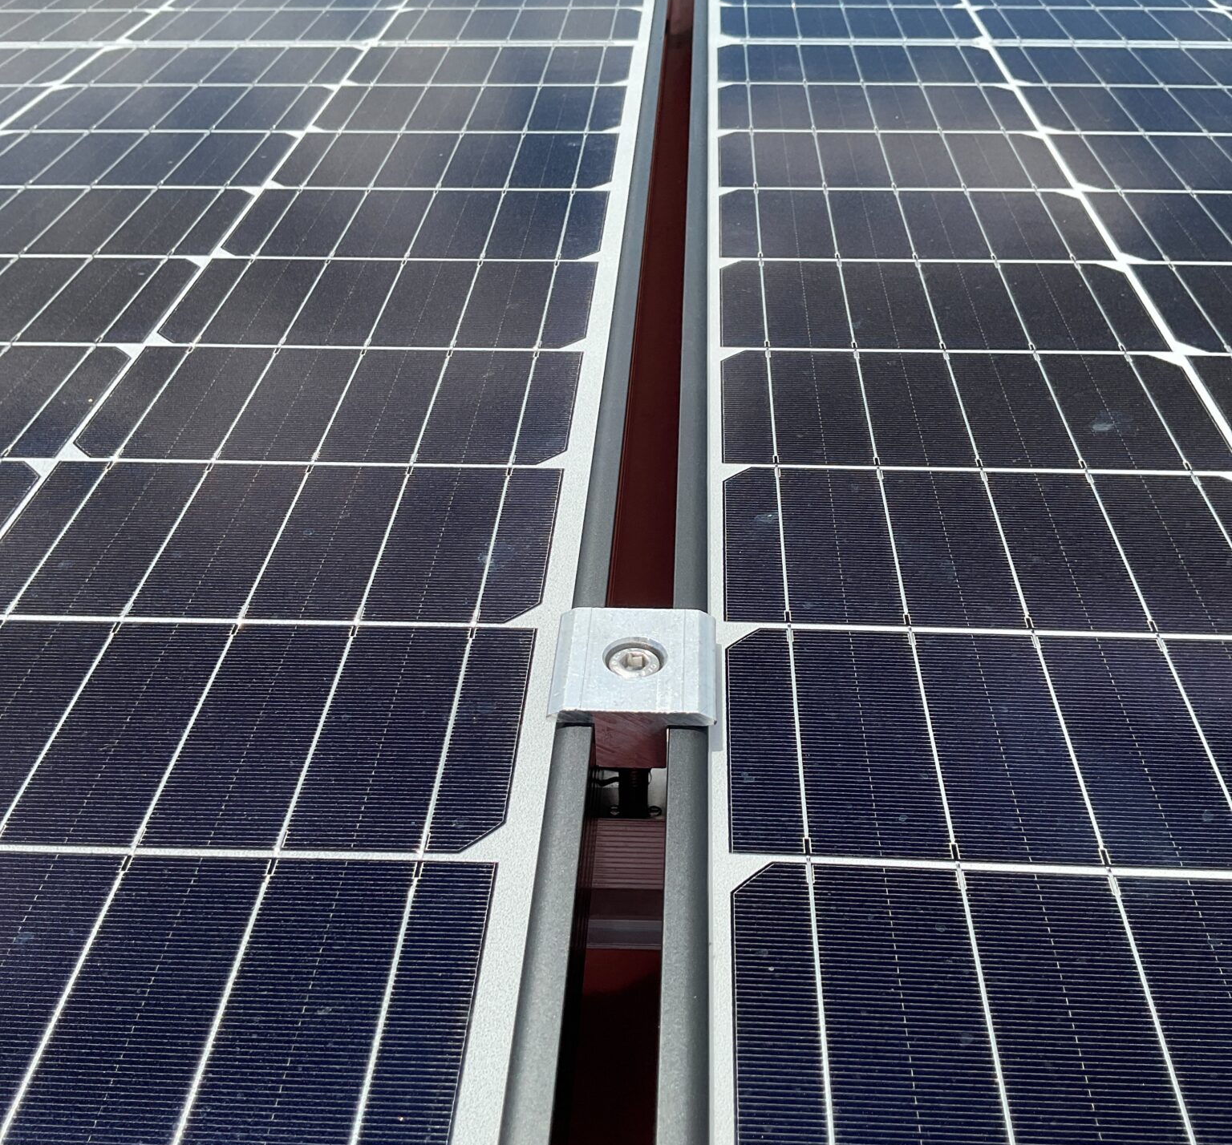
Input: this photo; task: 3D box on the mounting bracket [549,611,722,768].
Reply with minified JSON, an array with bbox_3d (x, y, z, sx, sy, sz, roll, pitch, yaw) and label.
[{"bbox_3d":[0.005,0.028,0.343,0.040,0.018,0.040,1,35,3],"label":"mounting bracket"}]

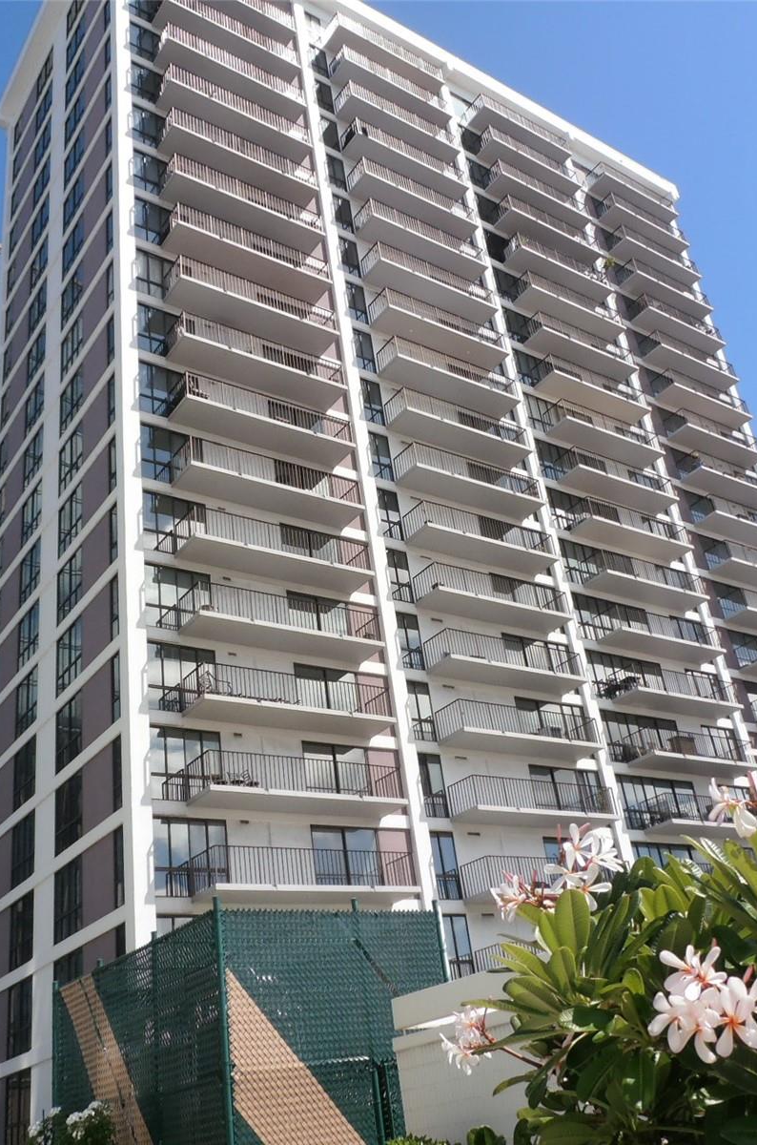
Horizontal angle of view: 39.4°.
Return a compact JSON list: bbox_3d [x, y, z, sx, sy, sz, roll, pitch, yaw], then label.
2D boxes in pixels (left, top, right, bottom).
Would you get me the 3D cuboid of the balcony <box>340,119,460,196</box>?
[{"bbox_3d":[1.341,-20.327,52.926,6.885,1.205,1.611,12,-34,-34],"label":"balcony"}]

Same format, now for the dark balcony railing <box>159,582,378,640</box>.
[{"bbox_3d":[-3.083,1.653,34.667,6.748,1.058,1.395,12,-34,-34],"label":"dark balcony railing"}]

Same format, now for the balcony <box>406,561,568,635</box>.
[{"bbox_3d":[4.569,1.114,41.709,6.884,1.238,1.485,12,-34,-34],"label":"balcony"}]

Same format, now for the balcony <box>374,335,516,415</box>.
[{"bbox_3d":[3.186,-8.534,46.998,6.976,1.192,1.467,12,-34,-34],"label":"balcony"}]

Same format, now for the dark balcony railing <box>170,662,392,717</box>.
[{"bbox_3d":[-2.769,4.065,33.477,6.736,1.059,1.572,12,-34,-34],"label":"dark balcony railing"}]

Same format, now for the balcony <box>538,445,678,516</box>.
[{"bbox_3d":[11.451,-4.286,50.829,6.965,1.205,1.611,12,-34,-34],"label":"balcony"}]

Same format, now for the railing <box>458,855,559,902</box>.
[{"bbox_3d":[5.955,10.681,36.622,6.884,1.086,1.430,12,-34,-34],"label":"railing"}]

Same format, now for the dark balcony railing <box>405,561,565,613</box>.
[{"bbox_3d":[4.536,1.024,41.455,6.761,1.058,1.395,12,-34,-34],"label":"dark balcony railing"}]

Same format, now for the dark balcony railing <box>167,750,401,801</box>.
[{"bbox_3d":[-2.421,6.523,32.465,6.815,1.040,1.412,12,-34,-34],"label":"dark balcony railing"}]

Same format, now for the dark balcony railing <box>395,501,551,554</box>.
[{"bbox_3d":[4.186,-1.360,42.718,6.761,1.058,1.395,12,-34,-34],"label":"dark balcony railing"}]

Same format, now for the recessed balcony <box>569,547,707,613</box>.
[{"bbox_3d":[12.062,0.437,47.612,6.829,1.191,1.408,12,-34,-34],"label":"recessed balcony"}]

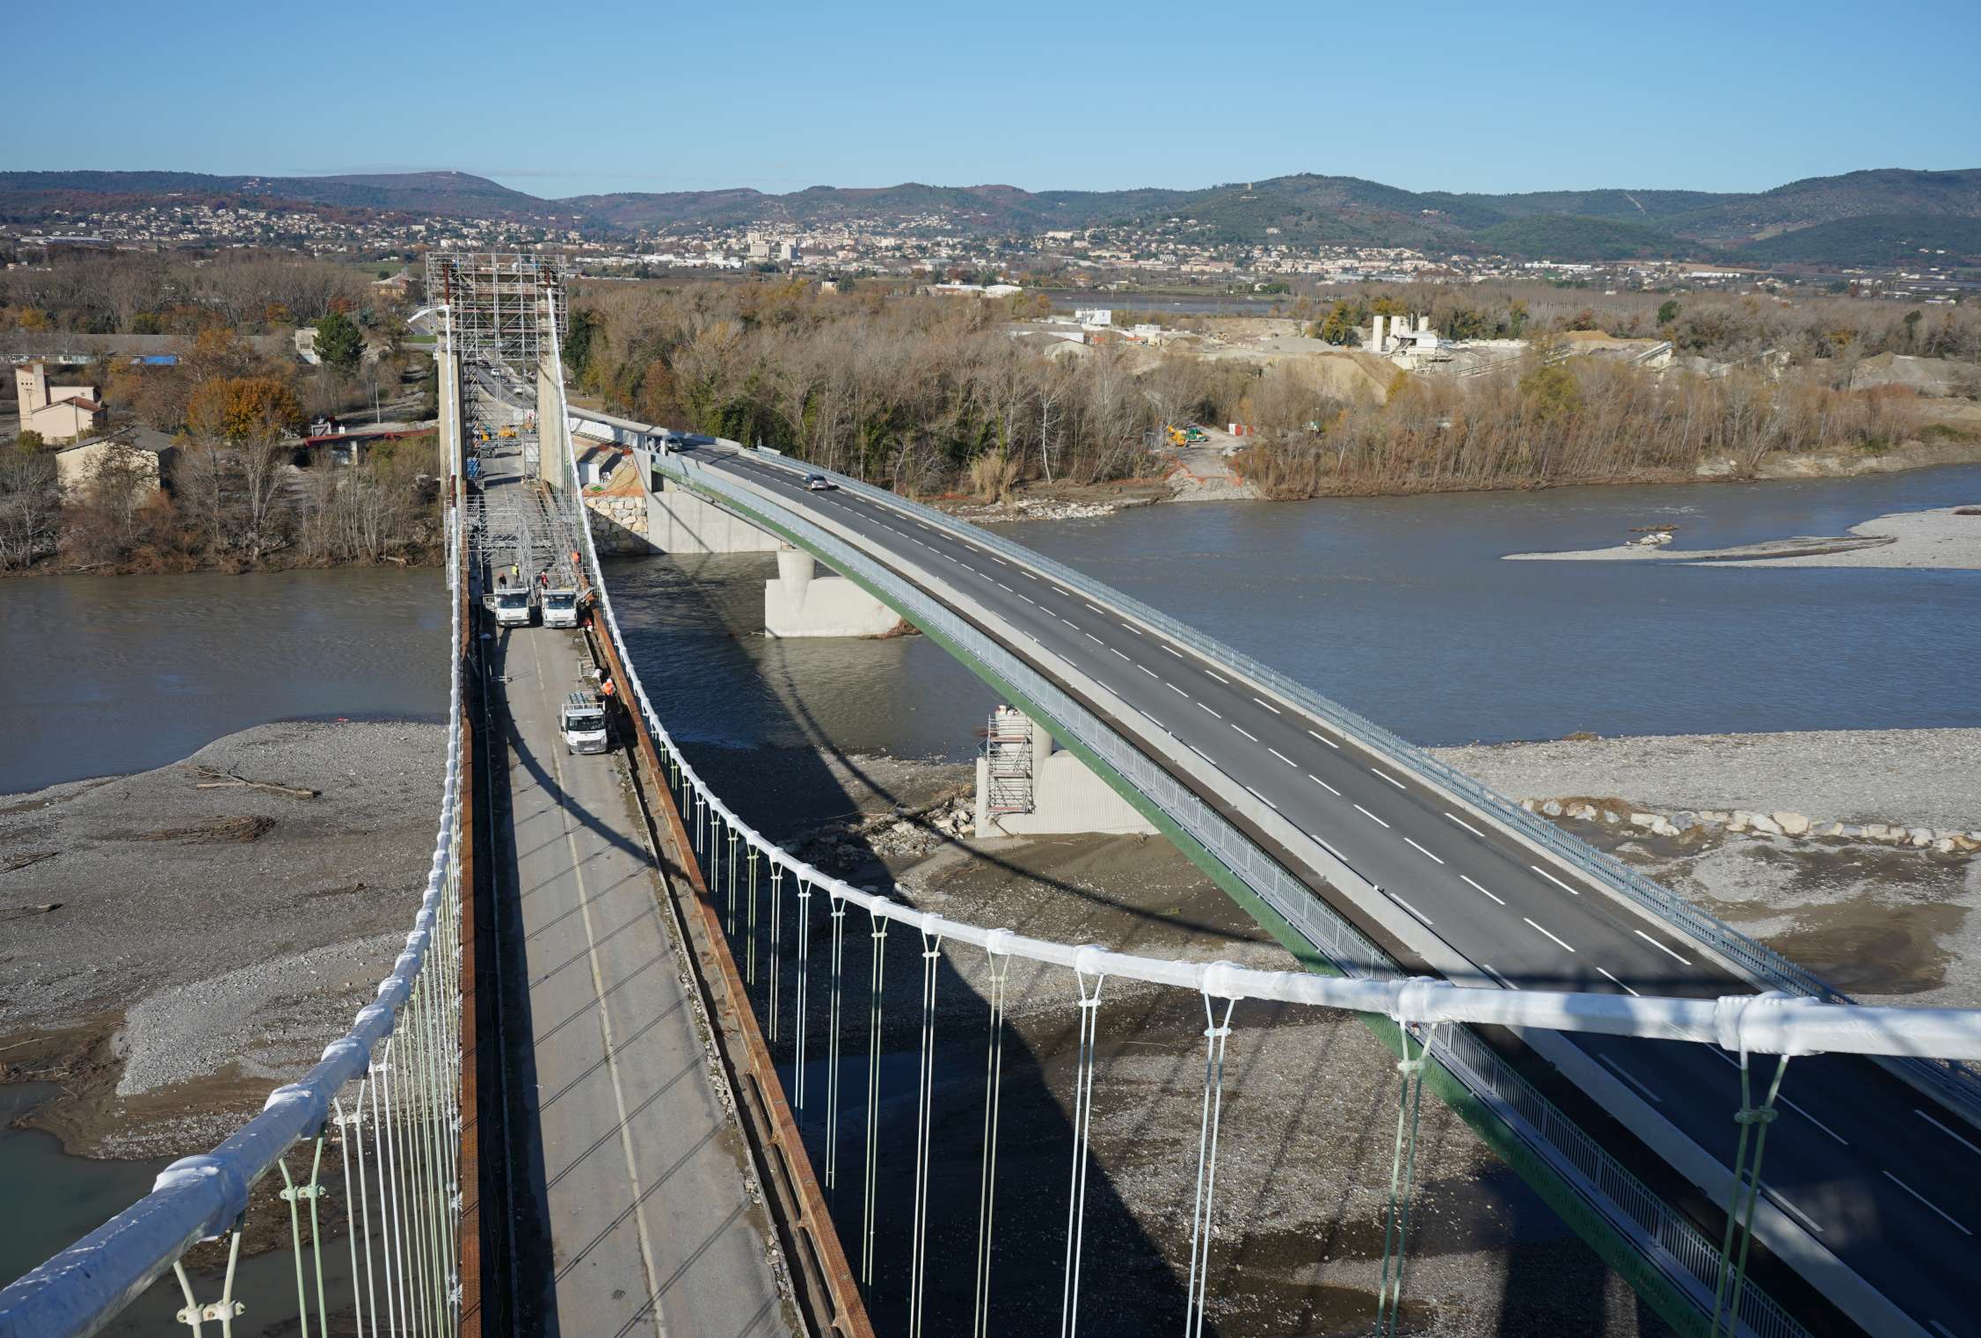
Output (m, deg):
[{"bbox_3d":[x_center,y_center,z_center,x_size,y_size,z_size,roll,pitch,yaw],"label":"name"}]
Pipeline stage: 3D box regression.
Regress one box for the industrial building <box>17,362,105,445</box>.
[{"bbox_3d":[-119.477,-34.343,223.208,9.000,9.800,7.500,-1,14,-14],"label":"industrial building"}]

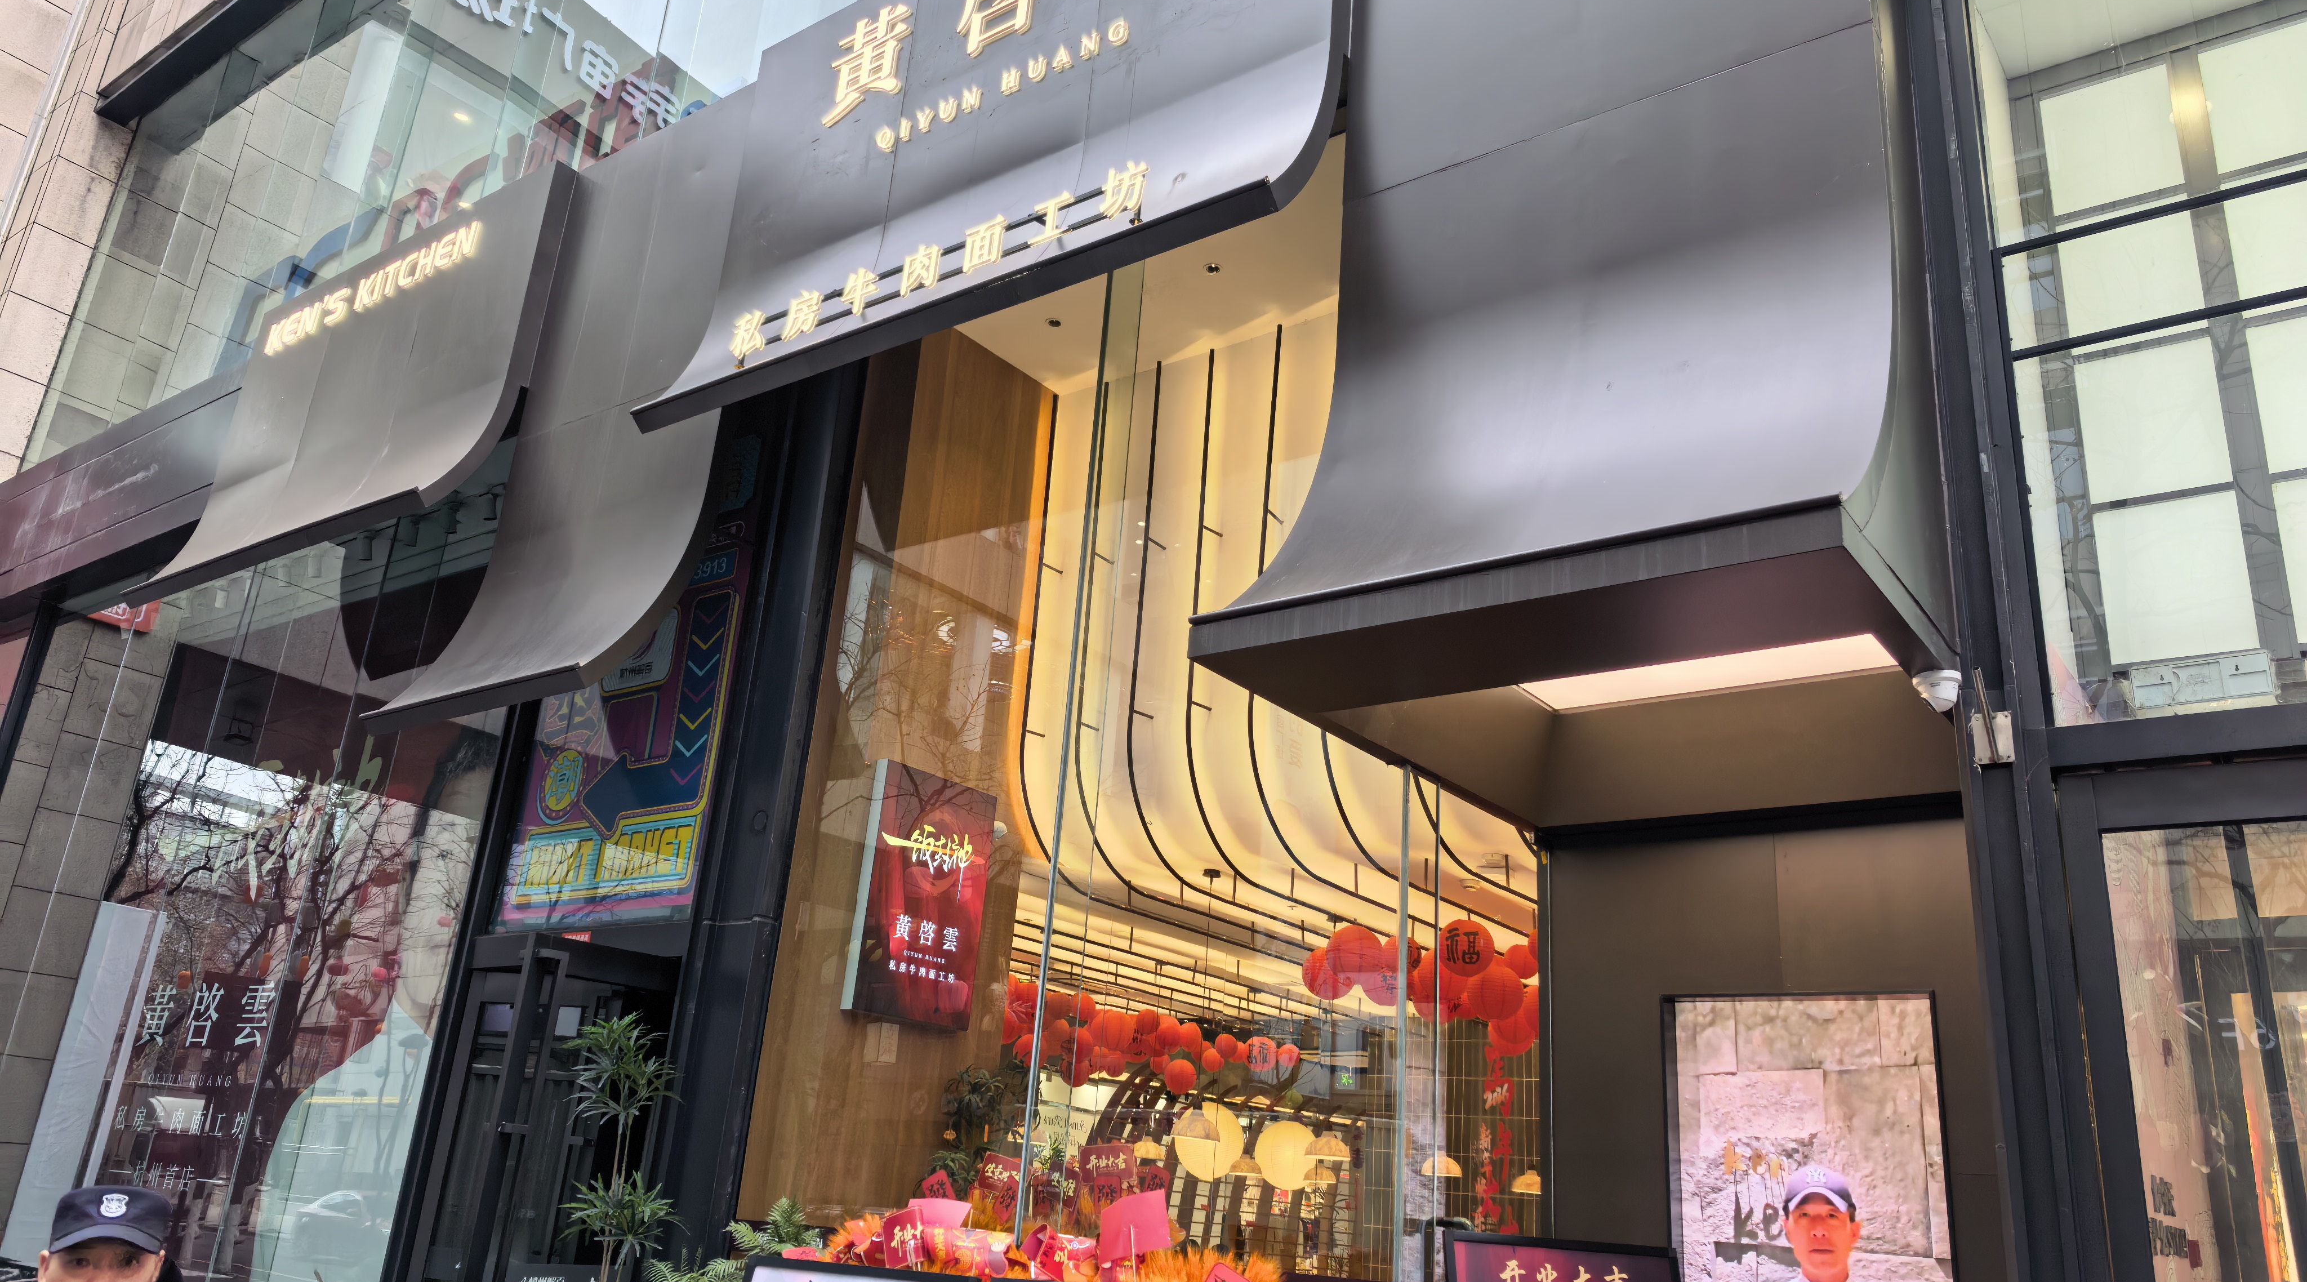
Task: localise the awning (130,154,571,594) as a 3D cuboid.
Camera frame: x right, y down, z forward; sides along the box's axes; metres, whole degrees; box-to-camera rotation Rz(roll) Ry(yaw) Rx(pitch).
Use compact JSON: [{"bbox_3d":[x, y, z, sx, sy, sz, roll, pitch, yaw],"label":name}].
[{"bbox_3d":[-5.455,-1.626,10.732,3.825,2.530,0.550,-10,-24,36],"label":"awning"}]

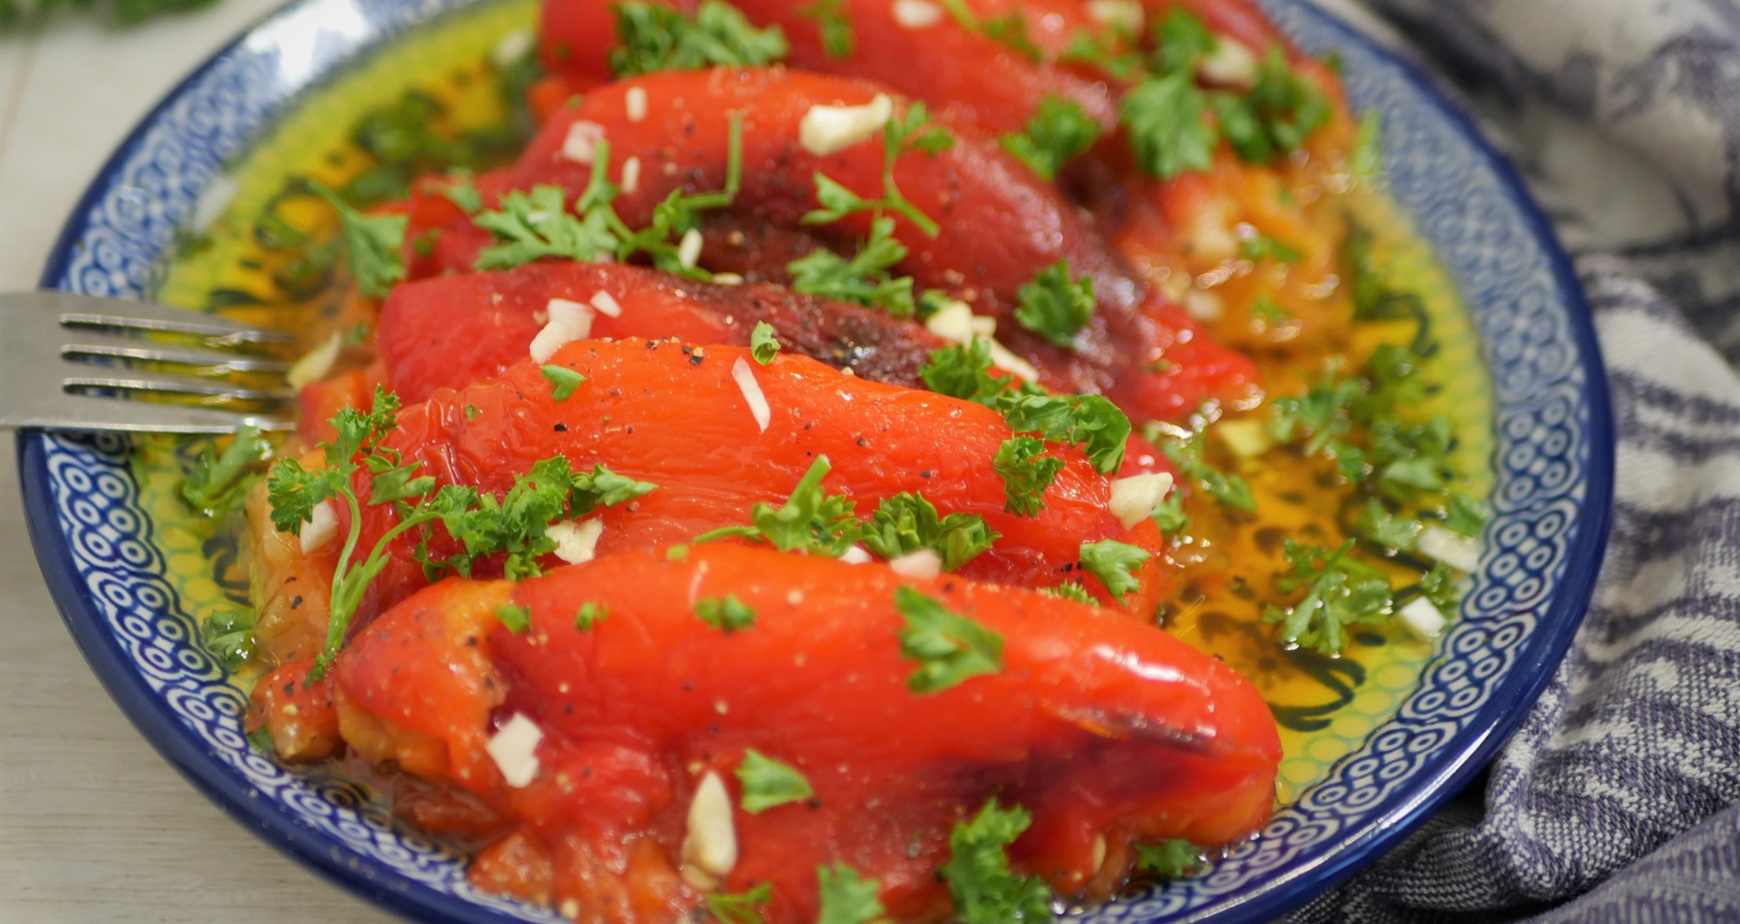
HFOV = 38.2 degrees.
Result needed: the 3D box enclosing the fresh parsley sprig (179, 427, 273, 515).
[{"bbox_3d":[-0.093,0.001,0.363,0.012,0.008,0.015,3,46,0],"label":"fresh parsley sprig"}]

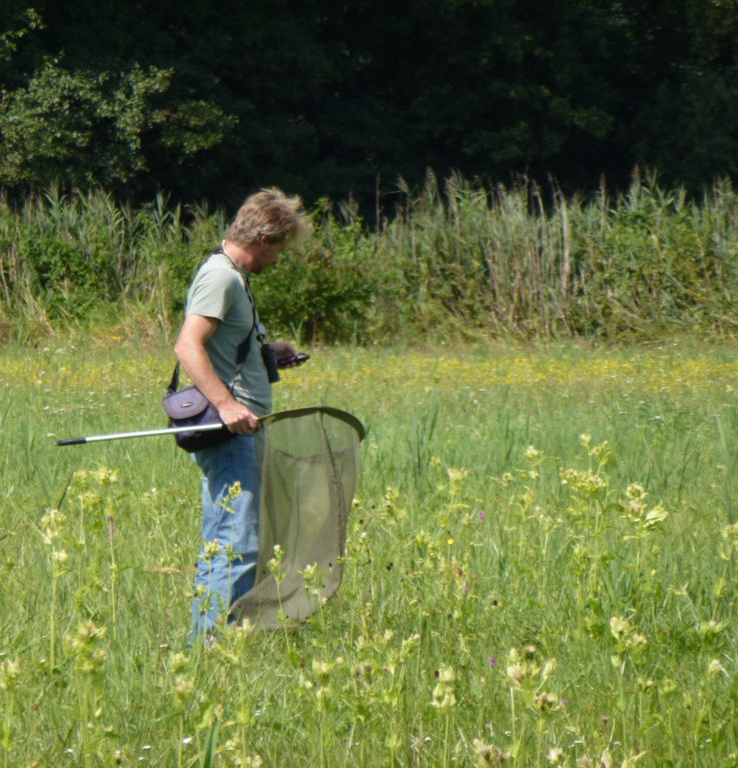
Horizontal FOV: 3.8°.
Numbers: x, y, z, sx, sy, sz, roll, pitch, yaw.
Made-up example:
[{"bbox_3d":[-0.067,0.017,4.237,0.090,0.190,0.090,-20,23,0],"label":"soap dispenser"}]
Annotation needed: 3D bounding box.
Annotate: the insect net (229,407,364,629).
[{"bbox_3d":[-0.266,0.497,41.200,0.500,0.830,0.390,0,1,0],"label":"insect net"}]

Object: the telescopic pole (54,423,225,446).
[{"bbox_3d":[-0.799,0.182,41.200,0.726,0.022,0.022,-6,1,0],"label":"telescopic pole"}]

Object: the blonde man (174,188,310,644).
[{"bbox_3d":[-0.478,0.156,41.500,0.510,1.770,0.530,0,1,0],"label":"blonde man"}]

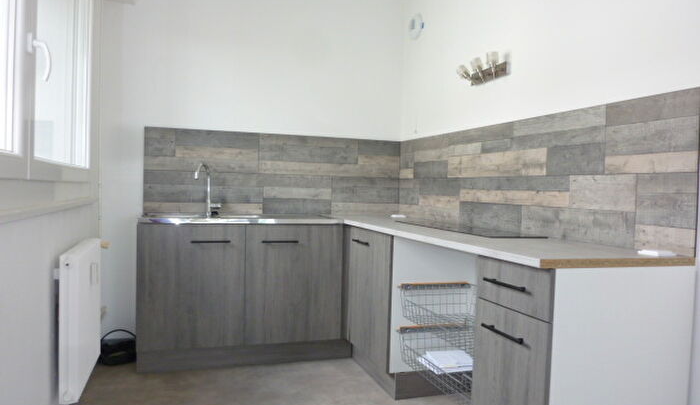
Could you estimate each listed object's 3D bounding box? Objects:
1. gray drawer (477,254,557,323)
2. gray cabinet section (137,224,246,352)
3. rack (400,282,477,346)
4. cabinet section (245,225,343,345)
[{"bbox_3d":[0.720,0.282,1.745,0.460,0.151,0.392,1,2,-19],"label":"gray drawer"},{"bbox_3d":[-0.992,0.478,3.172,0.594,0.720,0.574,1,1,-19],"label":"gray cabinet section"},{"bbox_3d":[0.579,0.530,2.337,0.435,0.182,0.735,1,2,-19],"label":"rack"},{"bbox_3d":[-0.431,0.488,3.367,0.594,0.720,0.574,1,1,-19],"label":"cabinet section"}]

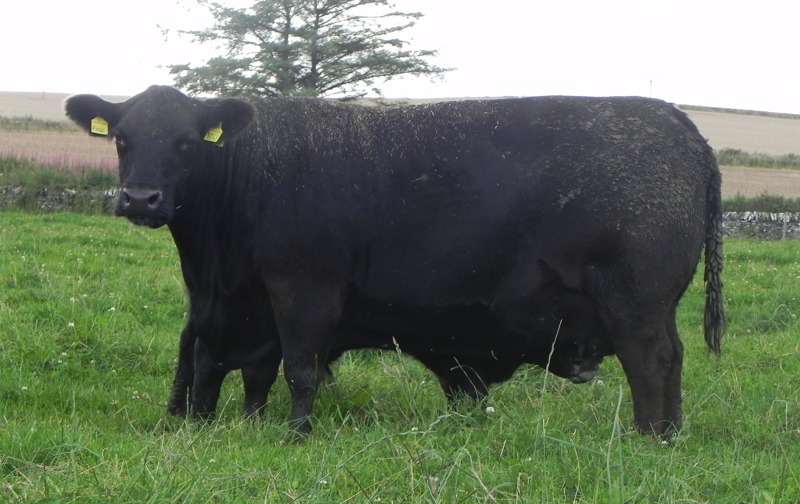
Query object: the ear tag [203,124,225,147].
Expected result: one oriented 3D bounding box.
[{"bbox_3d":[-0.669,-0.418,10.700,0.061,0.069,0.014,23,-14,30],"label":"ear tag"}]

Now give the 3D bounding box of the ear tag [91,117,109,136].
[{"bbox_3d":[-1.083,-0.454,10.750,0.061,0.069,0.012,2,2,5],"label":"ear tag"}]

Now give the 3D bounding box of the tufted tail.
[{"bbox_3d":[1.157,0.028,11.000,0.080,0.700,0.080,0,2,0],"label":"tufted tail"}]

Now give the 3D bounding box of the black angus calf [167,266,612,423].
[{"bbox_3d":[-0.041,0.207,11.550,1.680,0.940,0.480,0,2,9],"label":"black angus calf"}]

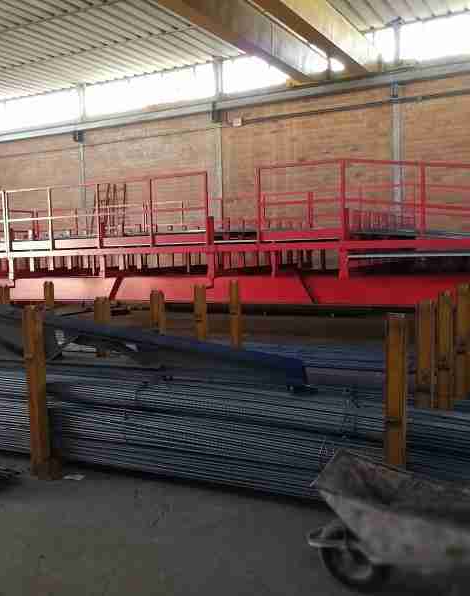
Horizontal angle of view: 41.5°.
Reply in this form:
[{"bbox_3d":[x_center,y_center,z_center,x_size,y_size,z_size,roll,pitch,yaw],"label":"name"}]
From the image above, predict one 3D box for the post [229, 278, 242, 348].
[{"bbox_3d":[0.020,0.459,7.403,0.120,1.314,0.120,1,6,28],"label":"post"}]

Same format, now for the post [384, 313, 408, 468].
[{"bbox_3d":[0.954,0.750,3.640,0.120,1.314,0.120,1,6,28],"label":"post"}]

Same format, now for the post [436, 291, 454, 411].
[{"bbox_3d":[1.730,0.601,5.113,0.120,1.314,0.120,1,6,28],"label":"post"}]

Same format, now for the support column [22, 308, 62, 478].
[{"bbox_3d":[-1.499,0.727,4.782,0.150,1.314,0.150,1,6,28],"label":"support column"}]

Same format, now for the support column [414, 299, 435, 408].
[{"bbox_3d":[1.376,0.665,4.488,0.120,1.314,0.120,1,6,28],"label":"support column"}]

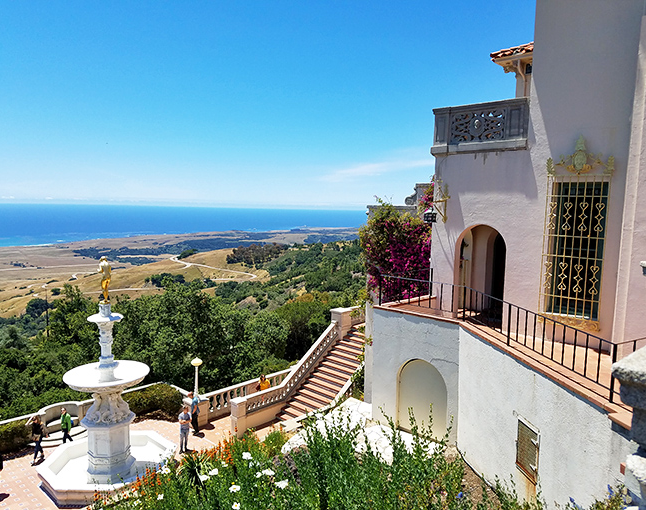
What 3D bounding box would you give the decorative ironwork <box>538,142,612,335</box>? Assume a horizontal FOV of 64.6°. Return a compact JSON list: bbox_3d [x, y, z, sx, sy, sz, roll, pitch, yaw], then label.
[{"bbox_3d":[5.299,-0.462,10.795,1.256,4.005,0.250,6,8,41],"label":"decorative ironwork"}]

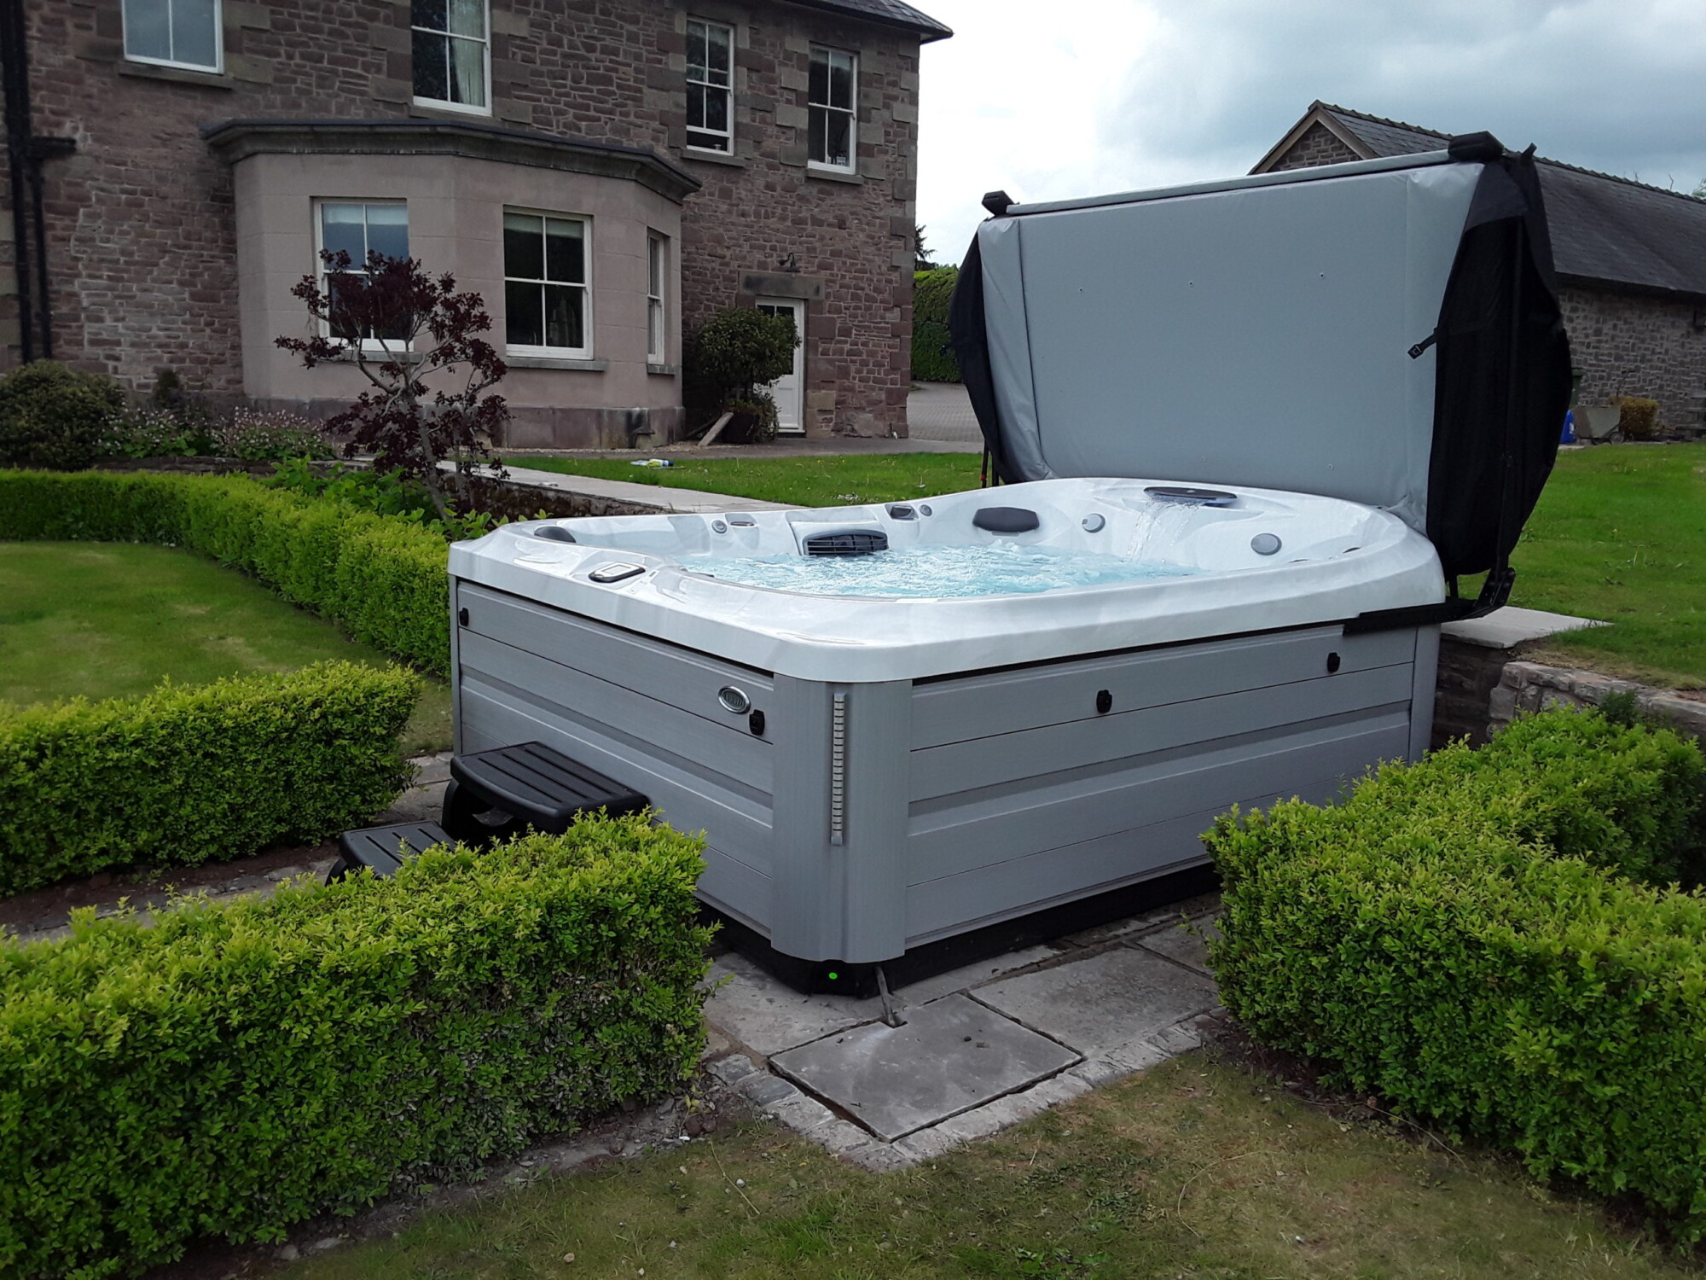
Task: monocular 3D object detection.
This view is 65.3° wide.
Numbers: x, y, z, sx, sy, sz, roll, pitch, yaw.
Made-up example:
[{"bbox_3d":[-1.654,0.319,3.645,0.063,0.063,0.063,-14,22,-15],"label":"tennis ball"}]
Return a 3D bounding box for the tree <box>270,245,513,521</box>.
[{"bbox_3d":[-3.500,-1.857,10.100,1.750,2.200,1.600,1,10,0],"label":"tree"}]

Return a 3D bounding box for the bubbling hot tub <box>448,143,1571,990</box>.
[{"bbox_3d":[0.408,-0.535,4.391,2.916,2.138,2.389,-6,12,-37],"label":"bubbling hot tub"}]

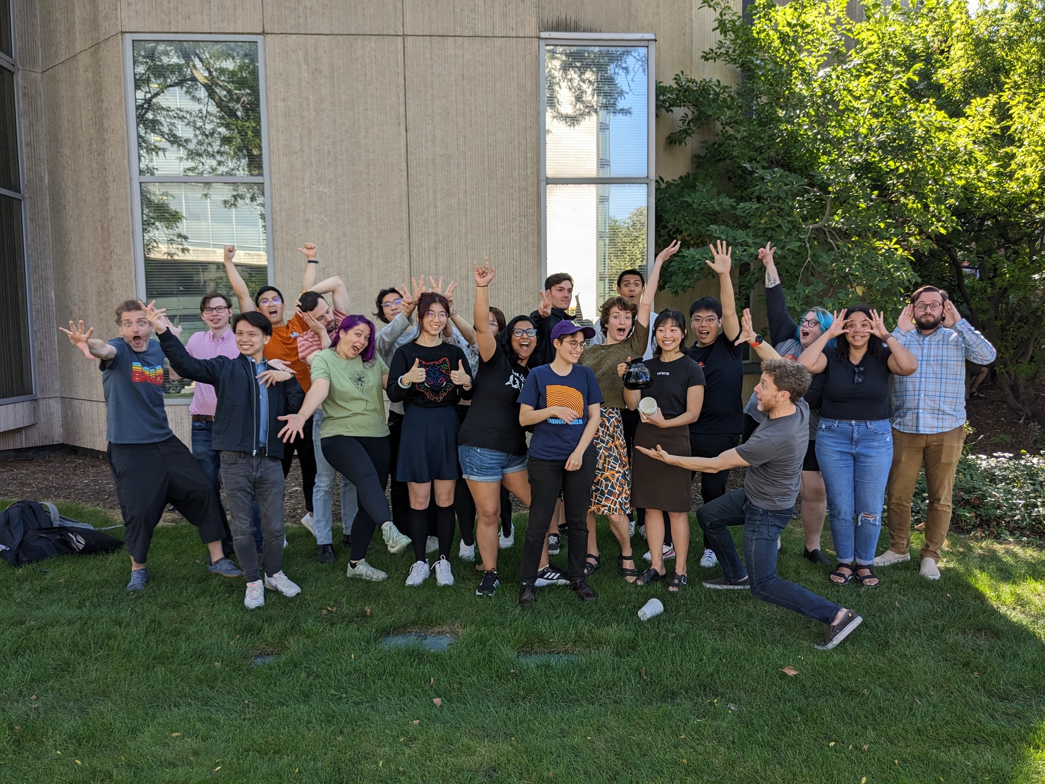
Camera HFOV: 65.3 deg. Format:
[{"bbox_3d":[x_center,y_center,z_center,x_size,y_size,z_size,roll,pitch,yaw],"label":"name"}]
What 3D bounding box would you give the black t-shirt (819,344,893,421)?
[{"bbox_3d":[1.909,-0.058,4.660,0.440,0.430,0.280,1,6,19],"label":"black t-shirt"}]

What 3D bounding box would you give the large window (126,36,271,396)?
[{"bbox_3d":[-3.433,-1.811,8.800,1.460,3.880,0.130,-1,5,-3],"label":"large window"}]

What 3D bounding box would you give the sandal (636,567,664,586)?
[{"bbox_3d":[0.749,1.077,4.760,0.240,0.080,0.095,-5,7,-42],"label":"sandal"}]

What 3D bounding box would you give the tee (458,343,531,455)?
[{"bbox_3d":[-0.134,0.046,4.880,0.500,0.660,0.320,2,6,-25],"label":"tee"}]

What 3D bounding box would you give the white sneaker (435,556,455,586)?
[{"bbox_3d":[-0.485,1.088,5.009,0.105,0.120,0.275,-2,5,-8],"label":"white sneaker"}]

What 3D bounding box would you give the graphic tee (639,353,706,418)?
[{"bbox_3d":[0.841,-0.026,4.650,0.410,0.400,0.250,1,5,13],"label":"graphic tee"}]

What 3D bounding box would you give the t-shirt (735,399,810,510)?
[{"bbox_3d":[1.345,0.331,4.380,0.280,0.570,0.460,8,3,24],"label":"t-shirt"}]

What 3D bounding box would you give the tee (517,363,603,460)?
[{"bbox_3d":[0.213,0.112,4.570,0.470,0.550,0.260,-2,5,-8],"label":"tee"}]

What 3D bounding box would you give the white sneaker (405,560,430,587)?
[{"bbox_3d":[-0.627,1.089,4.927,0.100,0.100,0.260,1,5,17],"label":"white sneaker"}]

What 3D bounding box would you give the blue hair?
[{"bbox_3d":[1.893,-0.413,5.250,0.225,0.275,0.210,-2,6,-38],"label":"blue hair"}]

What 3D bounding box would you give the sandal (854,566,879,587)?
[{"bbox_3d":[2.046,1.084,4.855,0.100,0.085,0.250,0,5,10],"label":"sandal"}]

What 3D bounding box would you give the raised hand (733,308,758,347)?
[{"bbox_3d":[1.237,-0.358,4.500,0.120,0.200,0.100,-9,0,3],"label":"raised hand"}]

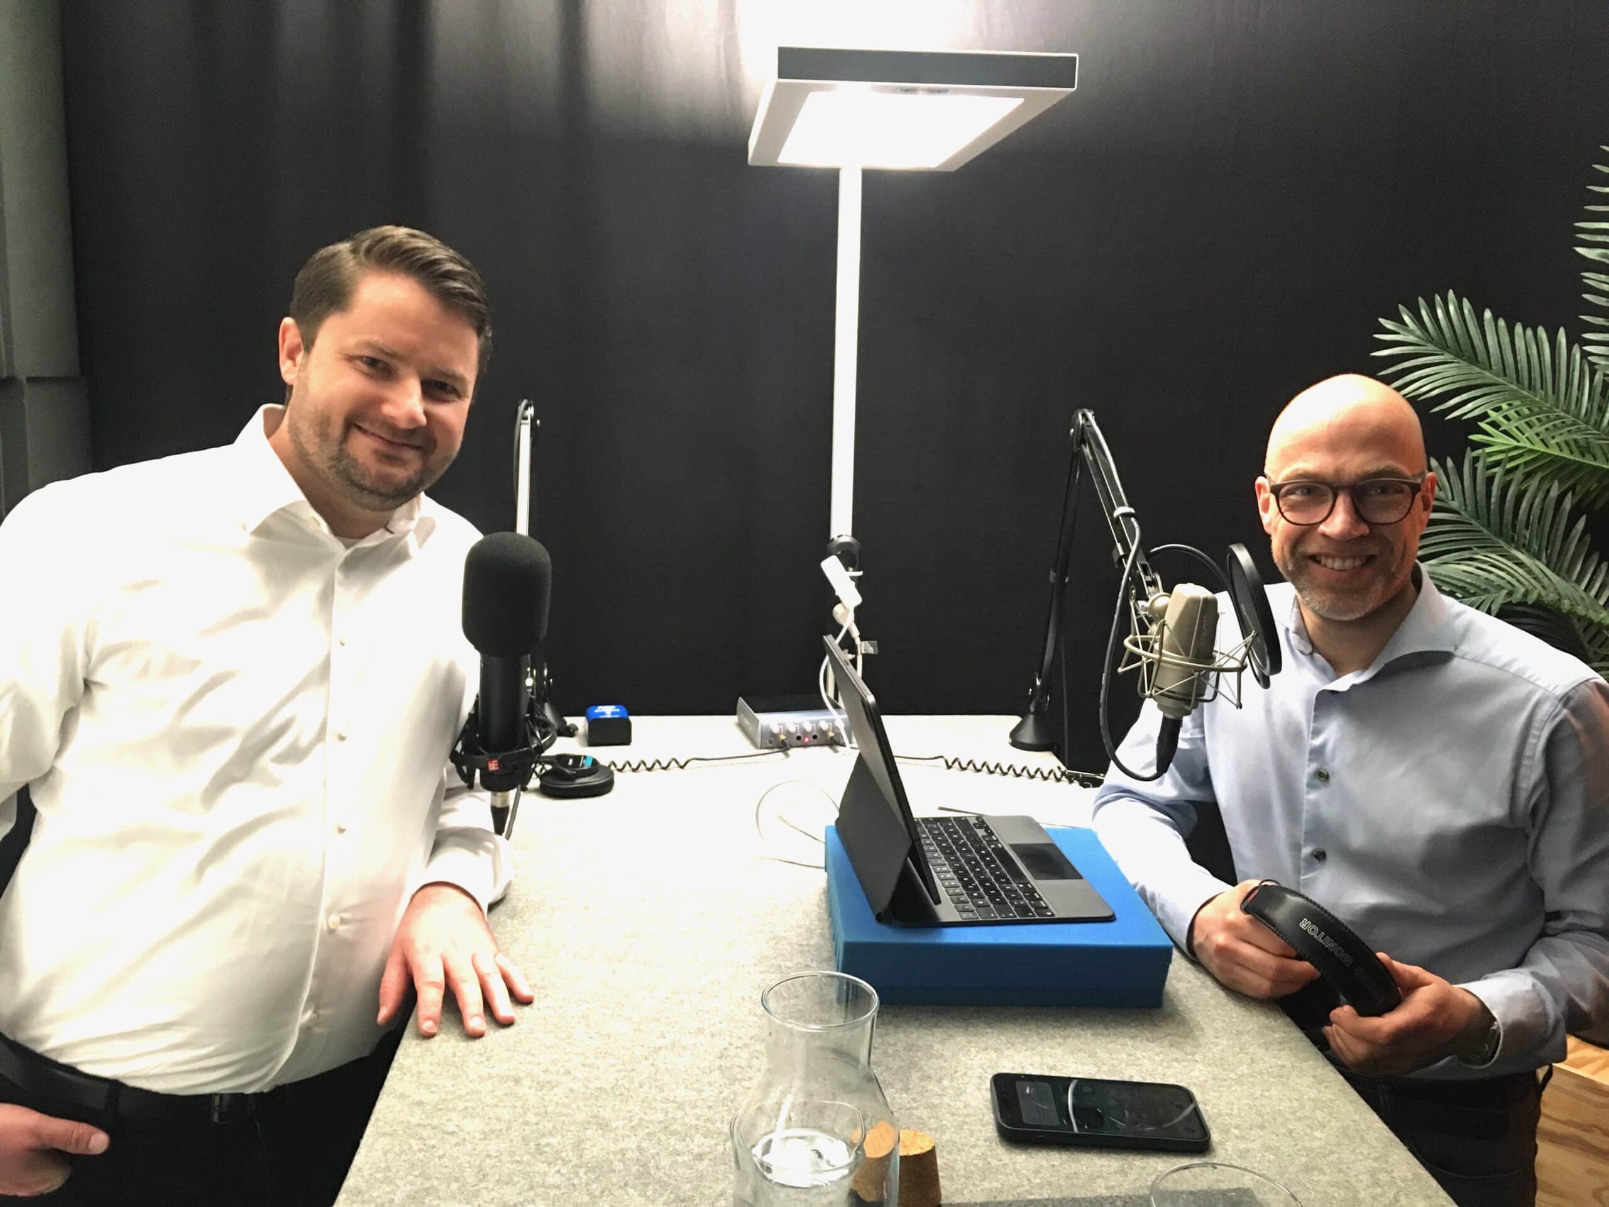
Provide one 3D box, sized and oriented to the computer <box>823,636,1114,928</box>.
[{"bbox_3d":[0.164,0.171,1.413,0.257,0.232,0.278,0,12,-8],"label":"computer"}]

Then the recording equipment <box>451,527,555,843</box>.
[{"bbox_3d":[-0.321,0.086,1.445,0.106,0.313,0.112,4,12,-1],"label":"recording equipment"}]

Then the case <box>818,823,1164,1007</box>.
[{"bbox_3d":[0.186,0.321,1.421,0.311,0.064,0.299,1,12,-3],"label":"case"}]

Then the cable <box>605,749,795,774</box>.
[{"bbox_3d":[-0.148,0.226,1.948,0.276,0.020,0.040,-2,12,-19],"label":"cable"}]

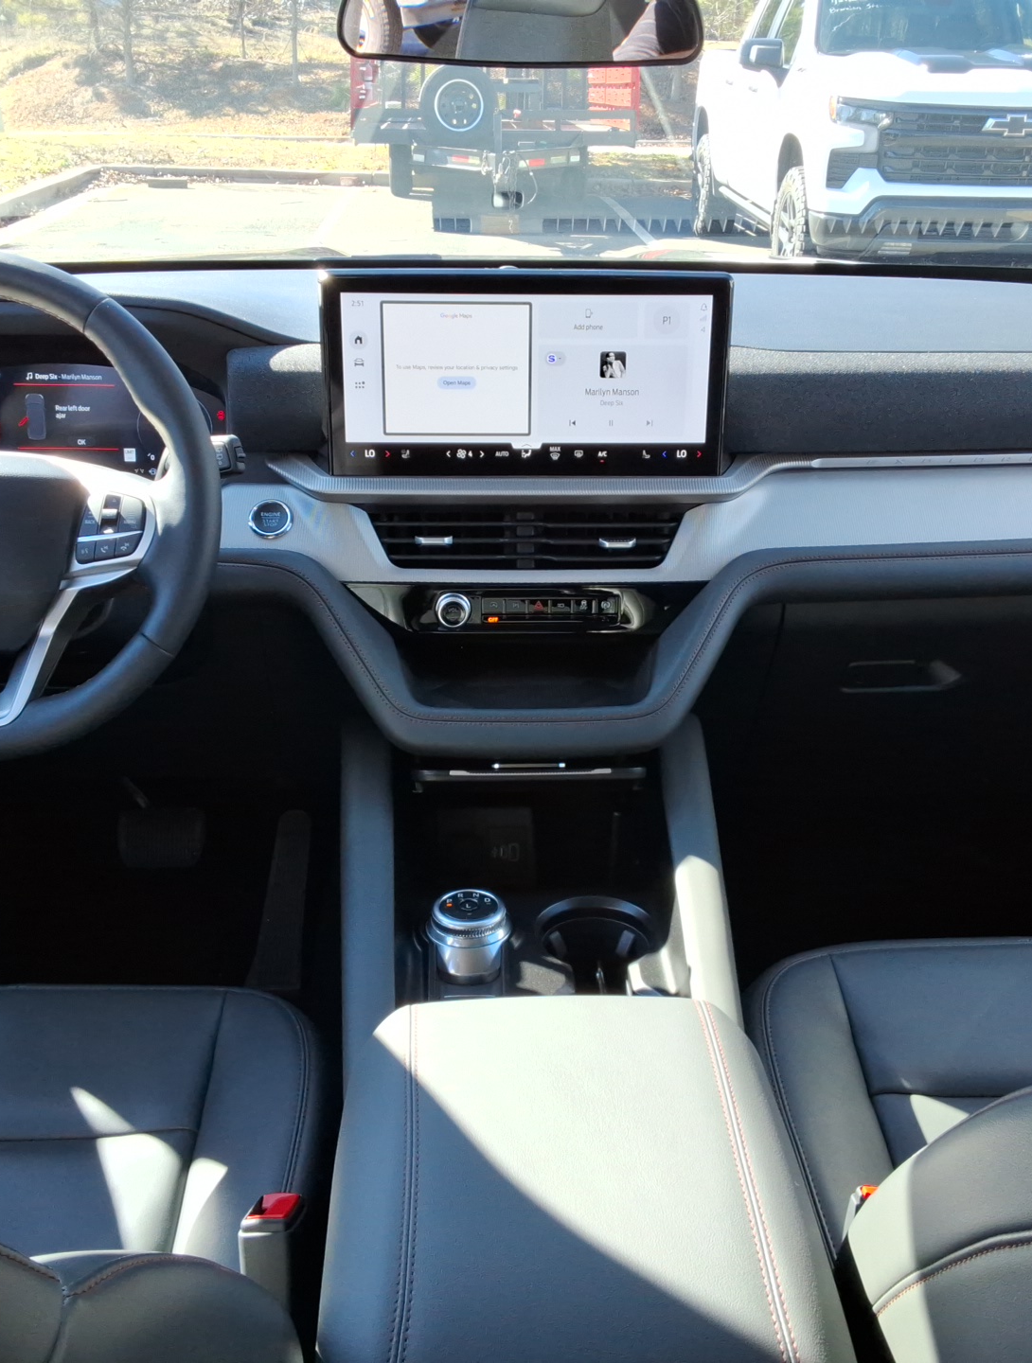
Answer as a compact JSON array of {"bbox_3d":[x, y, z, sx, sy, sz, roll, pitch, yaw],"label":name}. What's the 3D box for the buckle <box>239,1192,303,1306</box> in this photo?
[{"bbox_3d":[-0.145,0.357,0.888,0.032,0.085,0.041,3,16,7],"label":"buckle"}]

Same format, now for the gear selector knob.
[{"bbox_3d":[-0.034,0.185,1.070,0.059,0.051,0.059,0,22,-2],"label":"gear selector knob"}]

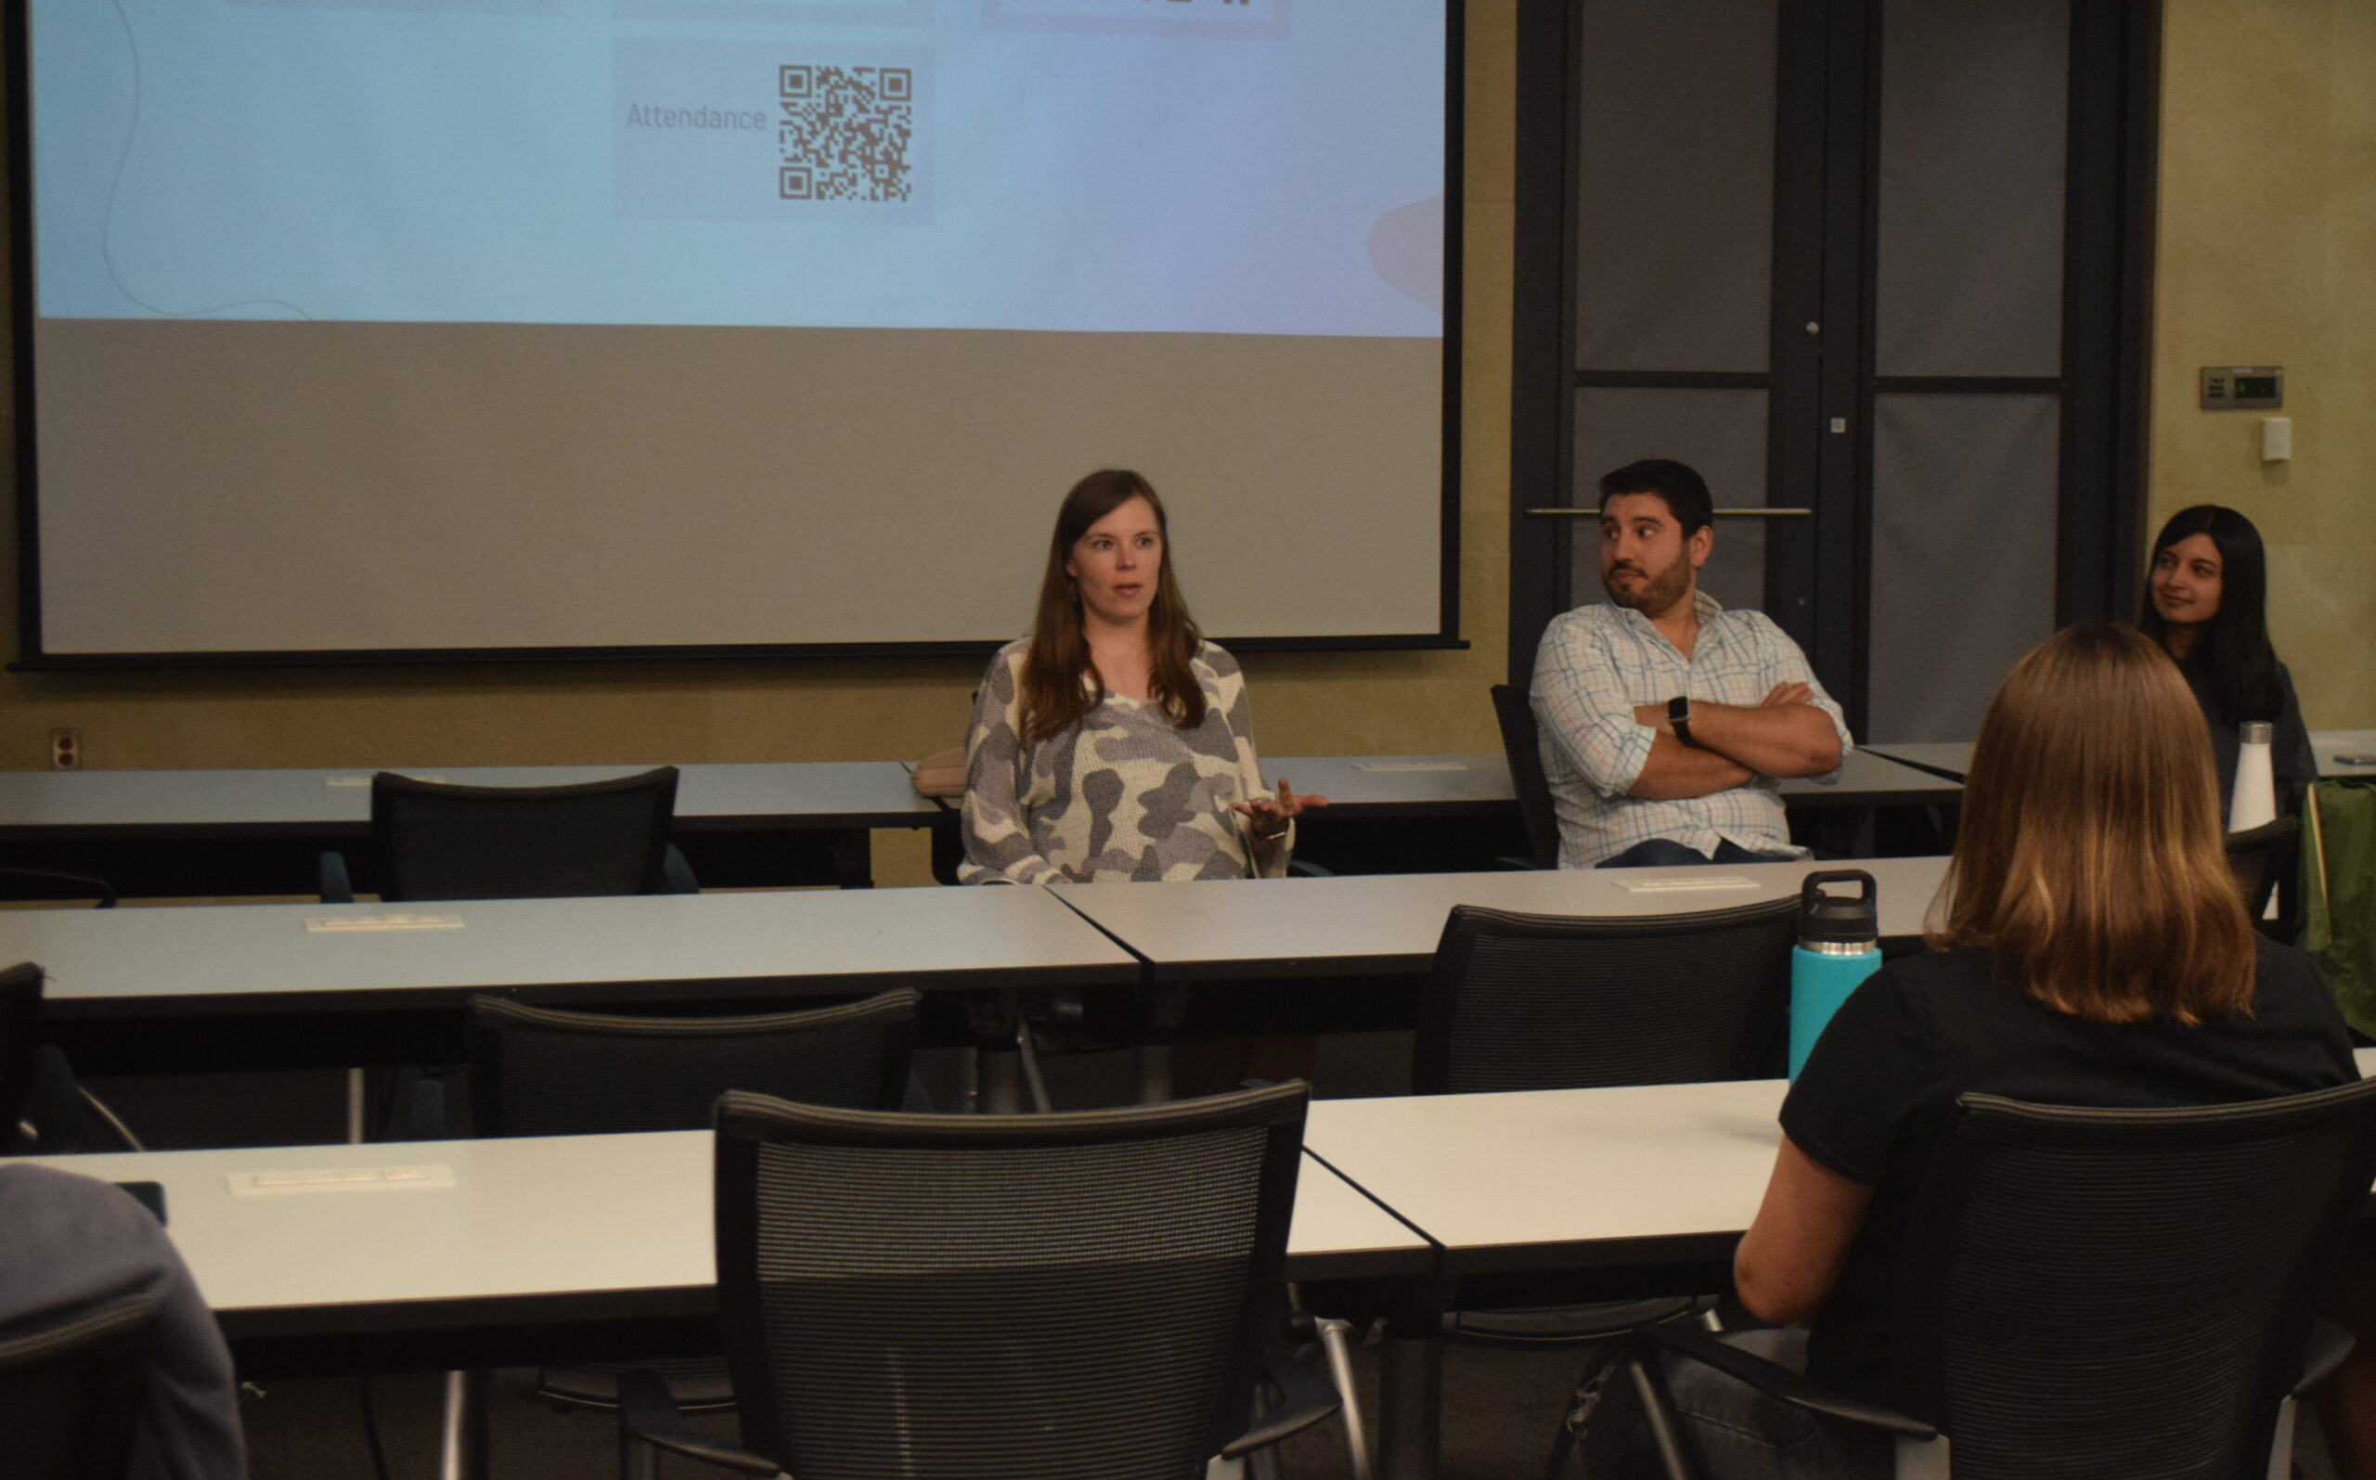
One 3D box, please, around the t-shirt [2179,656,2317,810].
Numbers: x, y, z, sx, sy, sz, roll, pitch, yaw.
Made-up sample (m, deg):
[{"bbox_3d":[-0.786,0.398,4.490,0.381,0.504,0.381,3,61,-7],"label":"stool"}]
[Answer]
[{"bbox_3d":[1.724,0.129,6.620,0.420,0.560,0.270,1,6,8],"label":"t-shirt"}]

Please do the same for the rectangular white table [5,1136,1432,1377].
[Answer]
[{"bbox_3d":[-0.732,0.790,3.604,1.781,0.730,0.642,-1,7,-15],"label":"rectangular white table"}]

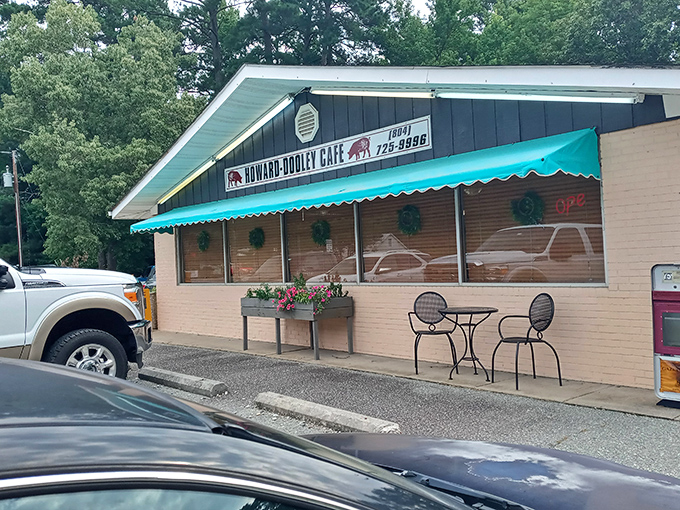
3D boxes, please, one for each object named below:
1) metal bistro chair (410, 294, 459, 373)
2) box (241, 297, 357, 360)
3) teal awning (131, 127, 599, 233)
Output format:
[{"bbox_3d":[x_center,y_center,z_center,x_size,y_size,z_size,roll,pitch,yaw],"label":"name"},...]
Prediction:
[{"bbox_3d":[1.085,0.879,6.321,0.552,0.906,0.502,-2,-1,7],"label":"metal bistro chair"},{"bbox_3d":[-0.673,1.028,8.074,1.724,0.793,0.621,-3,-1,44],"label":"box"},{"bbox_3d":[-0.737,-0.802,7.904,8.235,0.552,0.906,-3,-1,44],"label":"teal awning"}]

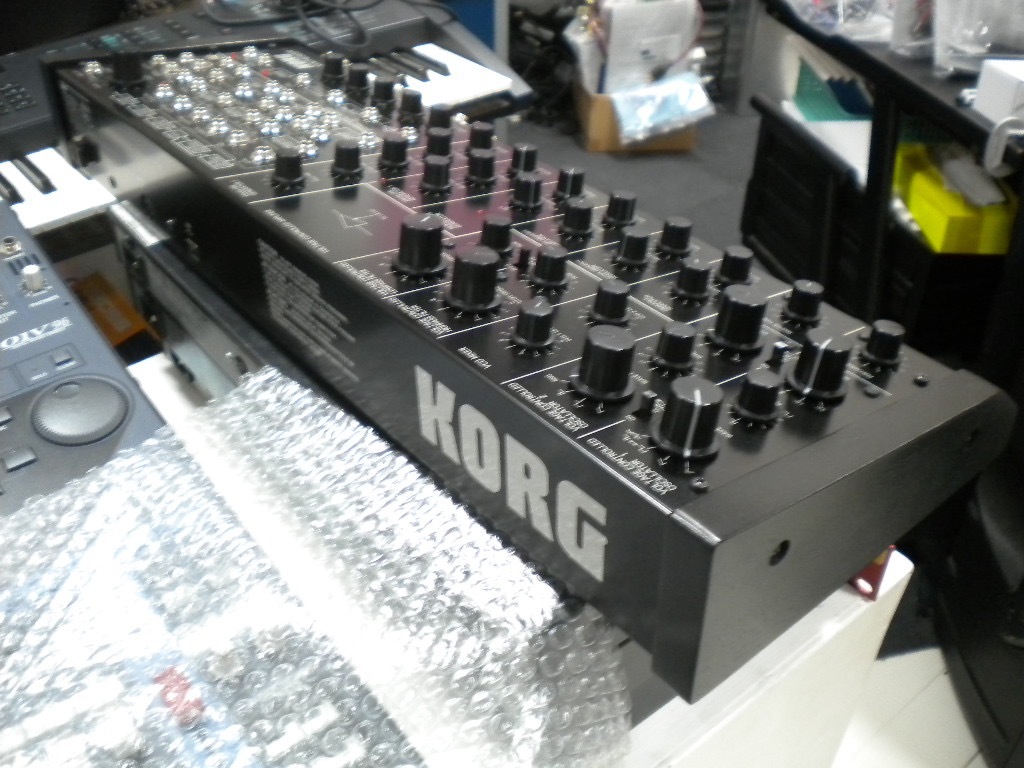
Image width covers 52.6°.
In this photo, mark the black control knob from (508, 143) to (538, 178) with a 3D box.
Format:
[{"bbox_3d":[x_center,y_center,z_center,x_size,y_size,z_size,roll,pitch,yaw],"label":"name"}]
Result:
[{"bbox_3d":[0.007,-0.120,0.552,0.017,0.013,0.017,9,31,5],"label":"black control knob"}]

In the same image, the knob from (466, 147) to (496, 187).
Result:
[{"bbox_3d":[-0.016,-0.112,0.535,0.016,0.014,0.016,7,30,0],"label":"knob"}]

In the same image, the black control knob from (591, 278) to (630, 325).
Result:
[{"bbox_3d":[0.043,-0.036,0.444,0.017,0.015,0.017,1,31,-12],"label":"black control knob"}]

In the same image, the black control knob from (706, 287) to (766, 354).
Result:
[{"bbox_3d":[0.089,-0.026,0.403,0.022,0.019,0.022,7,30,0],"label":"black control knob"}]

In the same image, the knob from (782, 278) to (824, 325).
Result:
[{"bbox_3d":[0.121,-0.034,0.428,0.016,0.014,0.016,22,33,25],"label":"knob"}]

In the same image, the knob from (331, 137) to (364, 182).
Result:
[{"bbox_3d":[-0.089,-0.123,0.560,0.017,0.015,0.017,1,31,-12],"label":"knob"}]

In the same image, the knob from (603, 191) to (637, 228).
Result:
[{"bbox_3d":[0.053,-0.085,0.501,0.016,0.014,0.016,7,30,0],"label":"knob"}]

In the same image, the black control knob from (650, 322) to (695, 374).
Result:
[{"bbox_3d":[0.067,-0.016,0.416,0.017,0.015,0.017,6,30,-4],"label":"black control knob"}]

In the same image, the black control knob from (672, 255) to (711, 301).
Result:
[{"bbox_3d":[0.084,-0.049,0.476,0.017,0.015,0.017,1,31,-12],"label":"black control knob"}]

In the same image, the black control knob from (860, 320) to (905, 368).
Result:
[{"bbox_3d":[0.144,-0.016,0.401,0.016,0.014,0.016,7,30,0],"label":"black control knob"}]

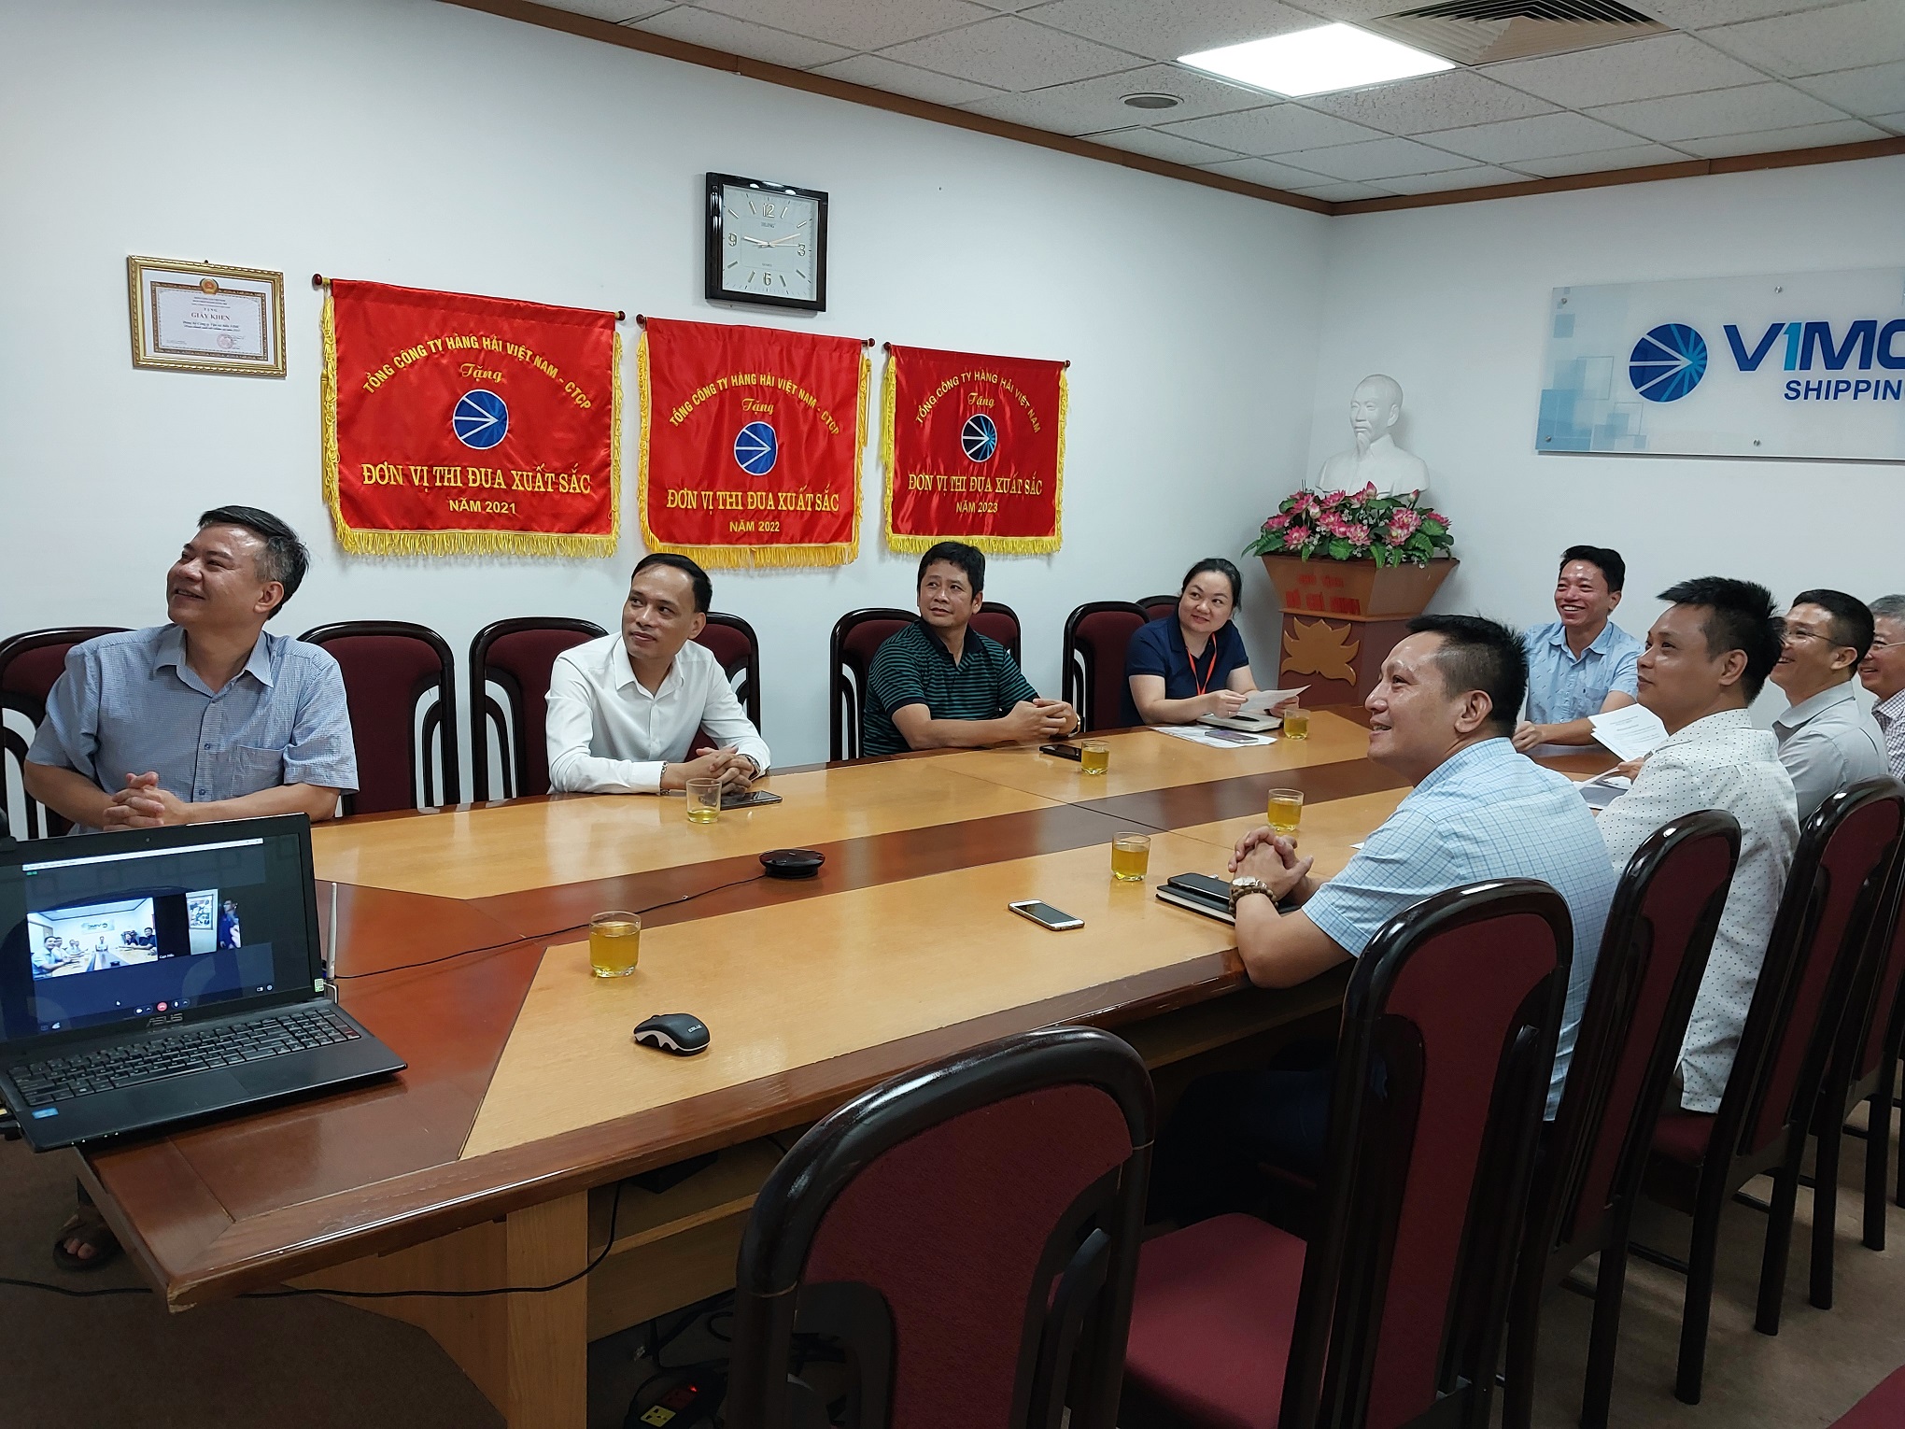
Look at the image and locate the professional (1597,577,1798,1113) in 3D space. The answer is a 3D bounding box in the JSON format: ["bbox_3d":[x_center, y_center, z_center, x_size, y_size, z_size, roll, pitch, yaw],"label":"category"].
[{"bbox_3d":[1.189,0.412,3.037,0.750,1.310,0.520,9,10,39],"label":"professional"}]

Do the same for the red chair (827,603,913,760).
[{"bbox_3d":[-0.083,0.227,5.095,0.430,1.060,0.560,-5,11,-42],"label":"red chair"}]

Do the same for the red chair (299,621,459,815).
[{"bbox_3d":[-1.209,0.341,3.763,0.450,1.060,0.560,-5,11,-43],"label":"red chair"}]

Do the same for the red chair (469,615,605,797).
[{"bbox_3d":[-0.957,0.299,4.301,0.430,1.060,0.560,-5,11,-42],"label":"red chair"}]

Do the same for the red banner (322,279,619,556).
[{"bbox_3d":[-1.259,-0.759,4.385,0.856,0.690,0.050,-5,11,-42],"label":"red banner"}]

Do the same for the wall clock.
[{"bbox_3d":[-0.550,-1.390,4.889,0.435,0.350,0.050,-5,11,-43],"label":"wall clock"}]

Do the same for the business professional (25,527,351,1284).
[{"bbox_3d":[-1.442,0.278,3.160,0.580,1.330,0.680,-1,9,-25],"label":"business professional"}]

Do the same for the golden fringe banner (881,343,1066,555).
[{"bbox_3d":[0.088,-0.881,5.606,0.848,0.679,0.050,-5,11,-42],"label":"golden fringe banner"}]

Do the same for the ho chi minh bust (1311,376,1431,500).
[{"bbox_3d":[1.605,-1.028,6.266,0.300,0.520,0.470,-5,11,-43],"label":"ho chi minh bust"}]

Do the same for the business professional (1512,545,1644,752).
[{"bbox_3d":[1.968,0.152,5.240,0.540,1.340,0.750,8,10,35],"label":"business professional"}]

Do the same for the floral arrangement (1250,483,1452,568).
[{"bbox_3d":[1.505,-0.712,6.256,0.460,0.290,0.640,-5,11,-43],"label":"floral arrangement"}]

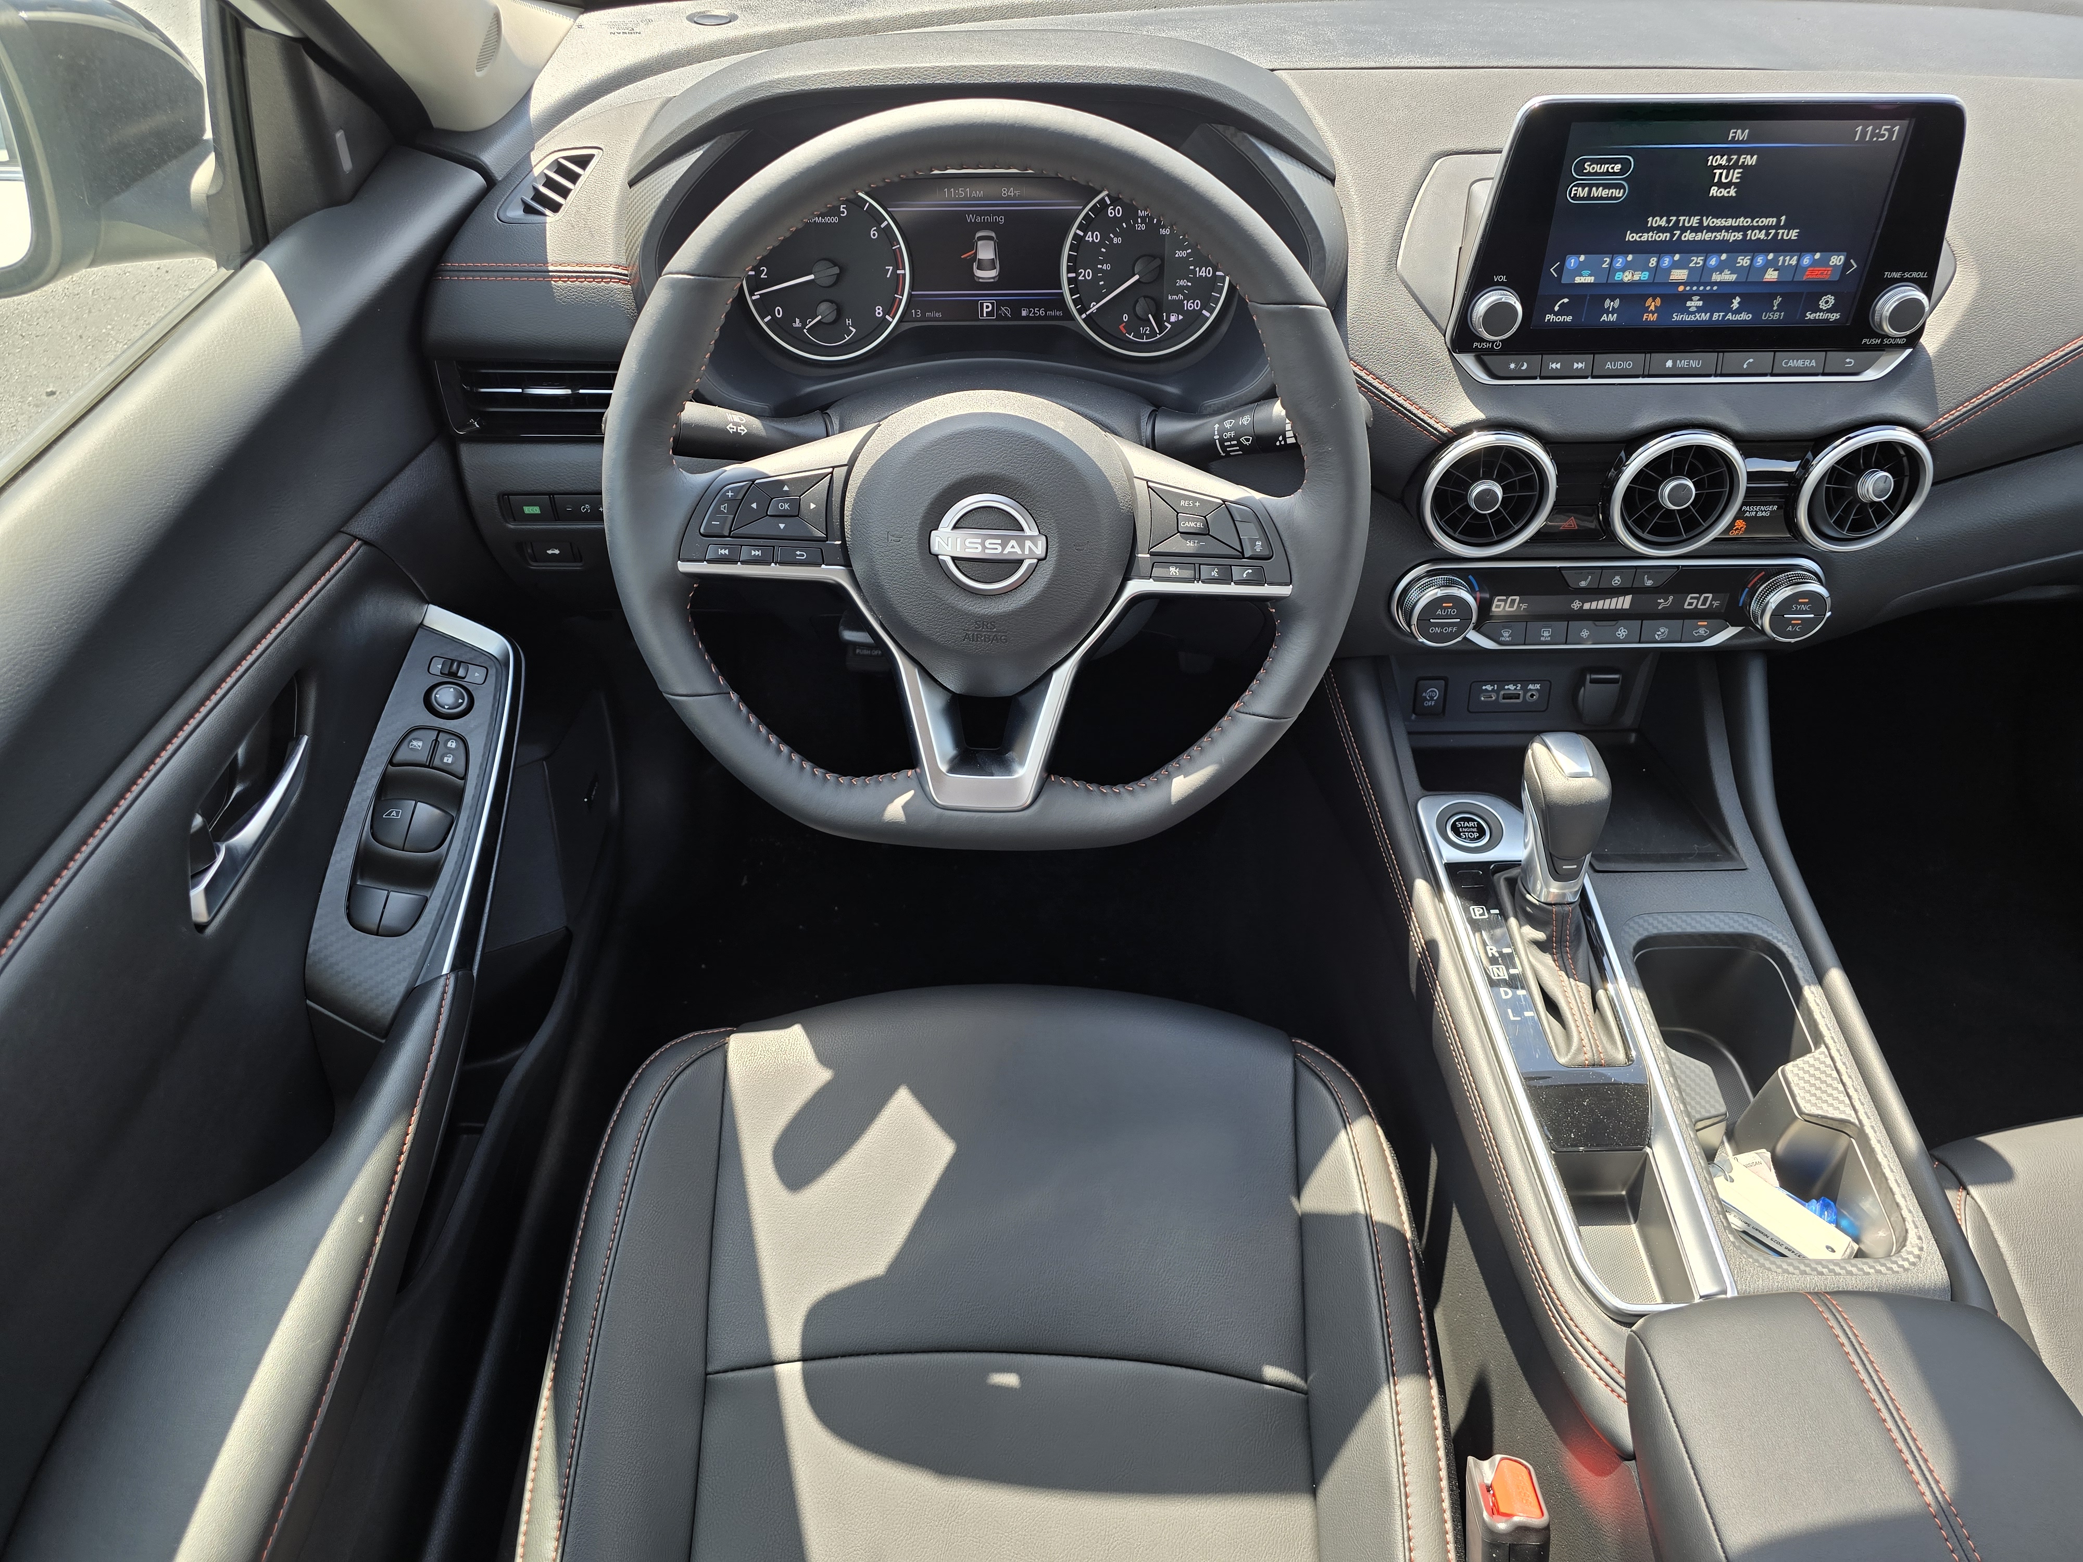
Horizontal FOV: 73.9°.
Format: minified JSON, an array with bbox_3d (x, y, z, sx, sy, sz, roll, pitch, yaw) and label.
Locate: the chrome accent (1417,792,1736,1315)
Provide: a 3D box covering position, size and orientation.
[{"bbox_3d":[0.296,0.140,0.792,0.092,0.030,0.350,-1,45,-2],"label":"chrome accent"}]

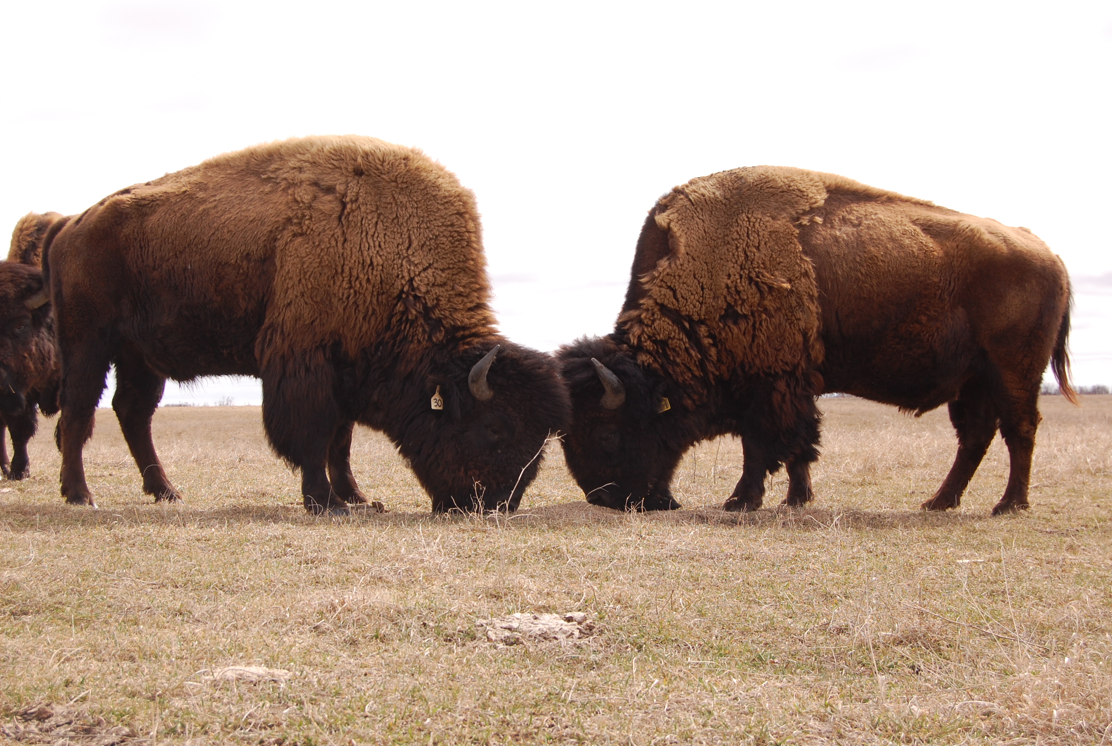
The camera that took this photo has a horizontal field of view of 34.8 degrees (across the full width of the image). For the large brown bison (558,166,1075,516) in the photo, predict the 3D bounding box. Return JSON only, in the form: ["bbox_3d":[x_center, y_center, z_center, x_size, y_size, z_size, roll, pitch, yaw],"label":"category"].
[{"bbox_3d":[1.170,-0.163,8.120,2.330,1.570,0.720,-1,-1,5],"label":"large brown bison"}]

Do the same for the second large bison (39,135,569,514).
[{"bbox_3d":[-1.240,-0.243,8.500,2.620,1.770,0.800,-1,-1,8],"label":"second large bison"}]

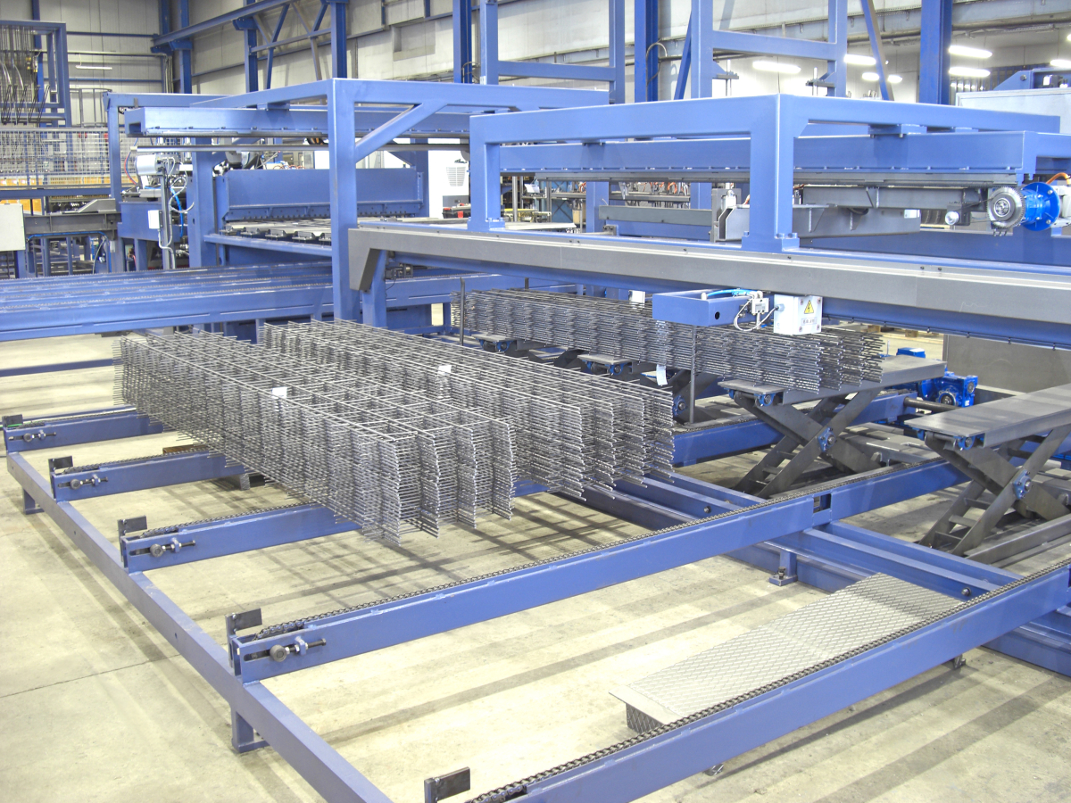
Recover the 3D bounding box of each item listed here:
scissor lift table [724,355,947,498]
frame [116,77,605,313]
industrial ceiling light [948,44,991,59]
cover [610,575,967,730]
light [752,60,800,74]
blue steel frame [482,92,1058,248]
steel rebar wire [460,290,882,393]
[{"bbox_3d":[2.028,0.166,7.584,1.906,0.746,0.471,-9,14,-35],"label":"scissor lift table"},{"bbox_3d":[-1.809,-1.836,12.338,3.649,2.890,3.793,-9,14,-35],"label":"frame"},{"bbox_3d":[8.248,-6.600,21.676,1.500,0.130,0.160,-9,14,-35],"label":"industrial ceiling light"},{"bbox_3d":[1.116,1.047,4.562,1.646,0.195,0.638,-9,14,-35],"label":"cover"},{"bbox_3d":[5.197,-7.190,24.552,1.500,0.130,0.160,-9,14,-35],"label":"light"},{"bbox_3d":[1.522,-1.572,7.859,2.788,0.804,2.973,-9,14,-35],"label":"blue steel frame"},{"bbox_3d":[0.777,-0.538,8.465,0.789,0.316,3.930,-9,14,-35],"label":"steel rebar wire"}]

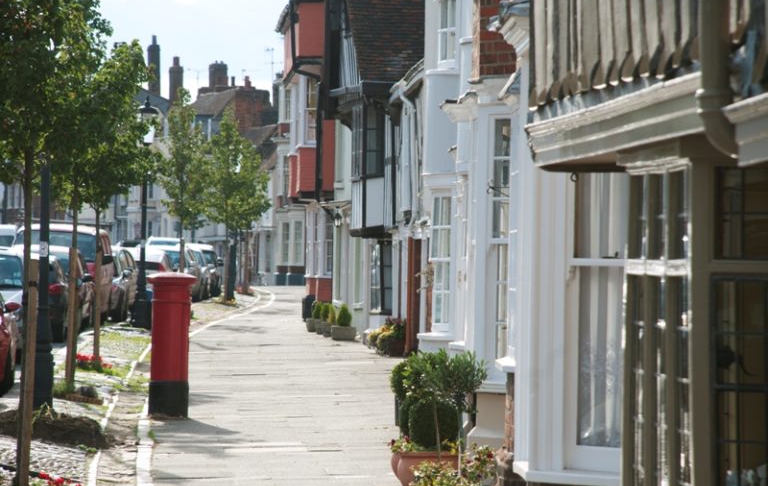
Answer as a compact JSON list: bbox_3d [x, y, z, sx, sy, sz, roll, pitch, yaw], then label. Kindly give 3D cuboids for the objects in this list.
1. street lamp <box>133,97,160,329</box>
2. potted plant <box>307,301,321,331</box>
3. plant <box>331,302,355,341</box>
[{"bbox_3d":[-4.909,-0.628,82.000,0.460,4.800,0.460,1,0,0],"label":"street lamp"},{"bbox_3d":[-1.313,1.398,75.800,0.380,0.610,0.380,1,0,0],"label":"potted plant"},{"bbox_3d":[-0.683,1.324,67.200,0.420,0.640,0.400,1,0,17],"label":"plant"}]

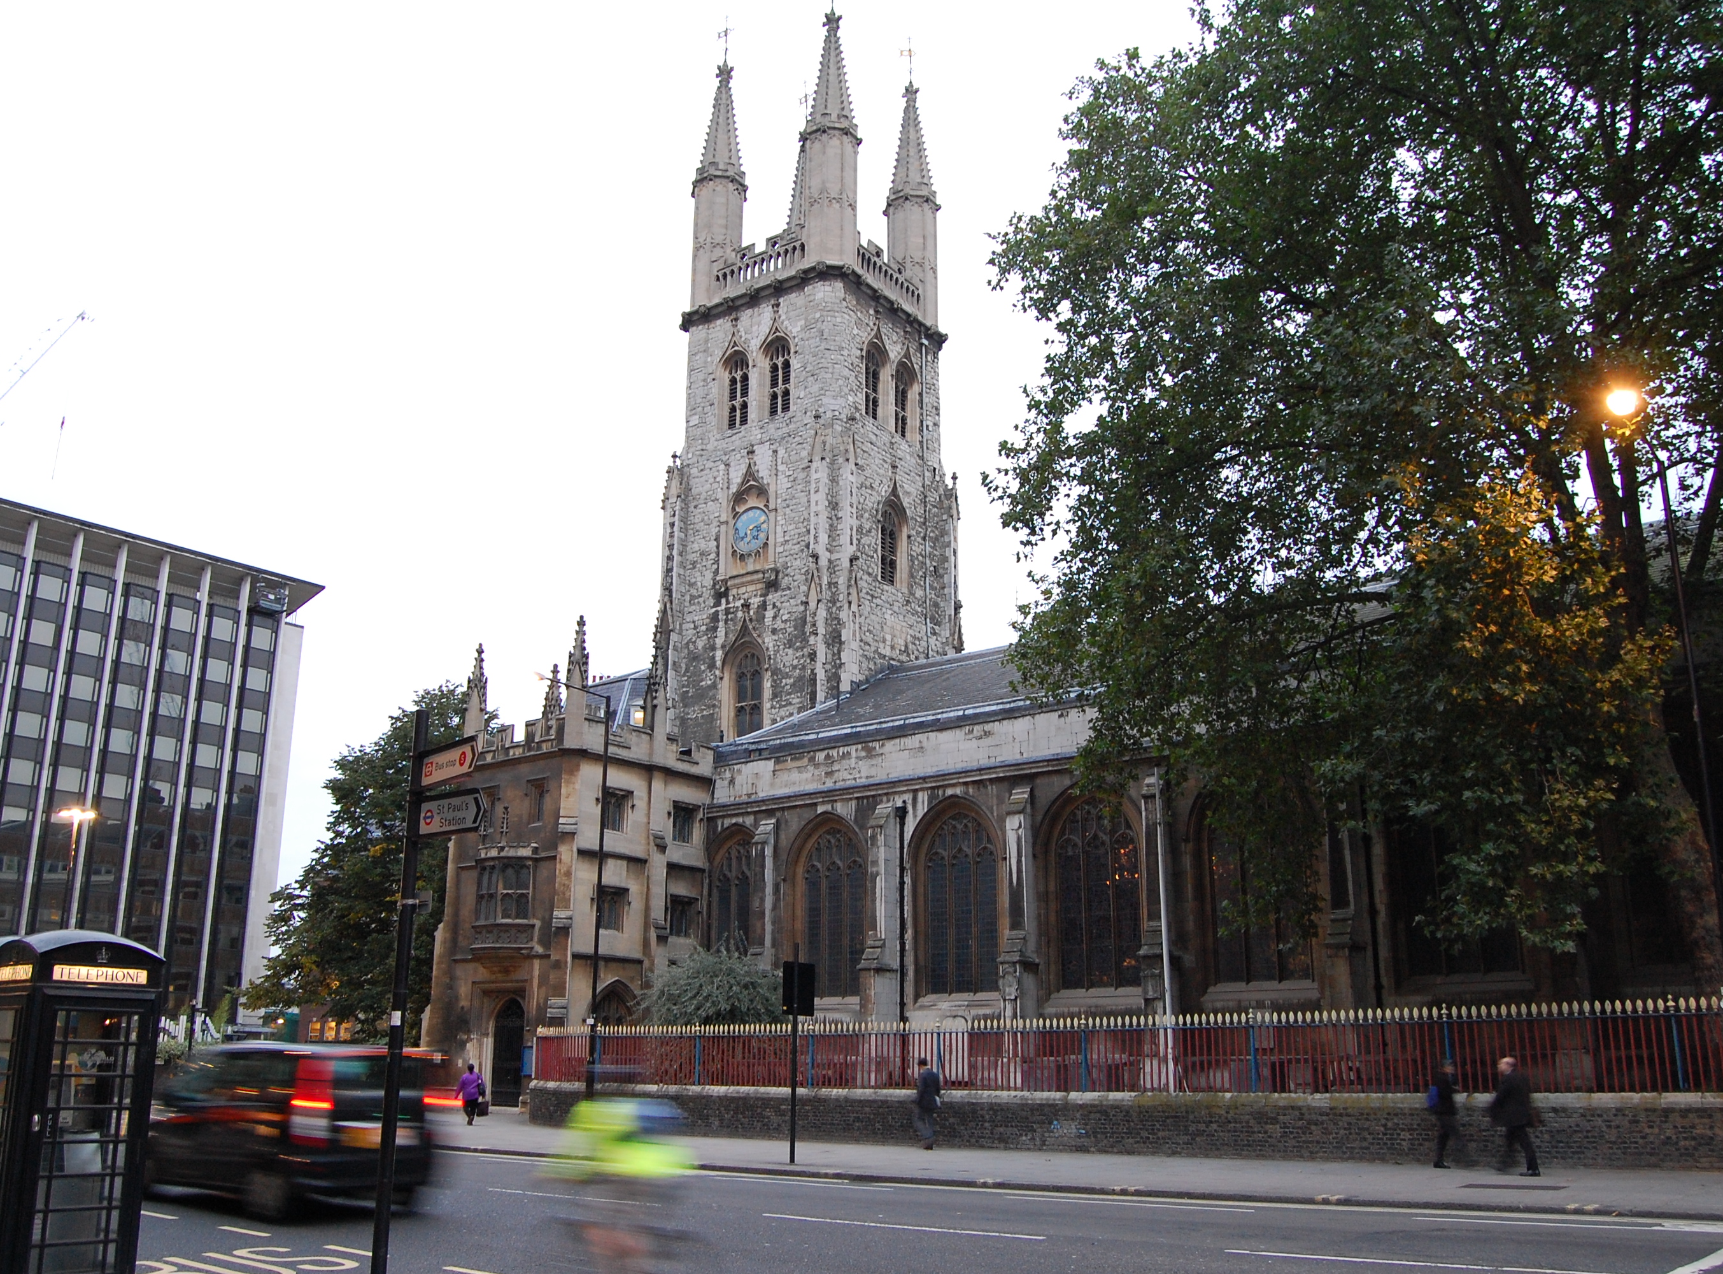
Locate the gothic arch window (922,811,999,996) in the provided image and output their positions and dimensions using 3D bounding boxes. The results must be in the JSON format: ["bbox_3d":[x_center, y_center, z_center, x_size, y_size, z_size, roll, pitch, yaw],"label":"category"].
[{"bbox_3d":[2.970,8.049,43.651,2.600,5.400,0.350,-12,-20,36],"label":"gothic arch window"}]

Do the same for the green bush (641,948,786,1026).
[{"bbox_3d":[-3.990,10.090,38.307,3.900,3.600,3.700,0,-16,0],"label":"green bush"}]

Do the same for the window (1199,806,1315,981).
[{"bbox_3d":[10.526,6.556,38.308,2.700,5.300,0.350,-11,-19,33],"label":"window"}]

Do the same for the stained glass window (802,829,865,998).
[{"bbox_3d":[-0.912,8.891,46.500,2.600,5.400,0.350,-12,-20,36],"label":"stained glass window"}]

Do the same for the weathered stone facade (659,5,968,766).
[{"bbox_3d":[-2.147,-4.993,63.579,9.500,48.398,9.500,-11,-19,33],"label":"weathered stone facade"}]

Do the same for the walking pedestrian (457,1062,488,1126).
[{"bbox_3d":[-10.275,12.049,37.831,0.620,1.580,0.420,12,-20,-36],"label":"walking pedestrian"}]

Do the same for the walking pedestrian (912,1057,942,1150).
[{"bbox_3d":[1.304,9.244,28.419,0.500,1.720,0.480,-12,-20,36],"label":"walking pedestrian"}]

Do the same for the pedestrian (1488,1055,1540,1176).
[{"bbox_3d":[9.659,7.097,21.273,0.620,1.700,0.500,-12,-20,36],"label":"pedestrian"}]

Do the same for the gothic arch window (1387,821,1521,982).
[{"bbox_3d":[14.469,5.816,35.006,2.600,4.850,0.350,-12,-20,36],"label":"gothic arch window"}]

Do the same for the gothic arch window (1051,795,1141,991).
[{"bbox_3d":[6.717,7.277,40.851,2.650,5.450,0.350,-11,-19,33],"label":"gothic arch window"}]

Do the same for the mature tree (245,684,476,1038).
[{"bbox_3d":[-19.399,10.046,58.408,10.500,17.000,10.500,5,-17,-16],"label":"mature tree"}]

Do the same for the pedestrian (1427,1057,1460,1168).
[{"bbox_3d":[9.147,7.554,22.788,0.520,1.700,0.520,-11,-19,33],"label":"pedestrian"}]

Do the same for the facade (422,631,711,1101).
[{"bbox_3d":[-9.391,7.723,46.964,6.300,14.738,7.600,-11,-19,33],"label":"facade"}]

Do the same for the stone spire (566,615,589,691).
[{"bbox_3d":[-8.880,0.509,44.910,0.600,2.400,0.600,-11,-19,33],"label":"stone spire"}]

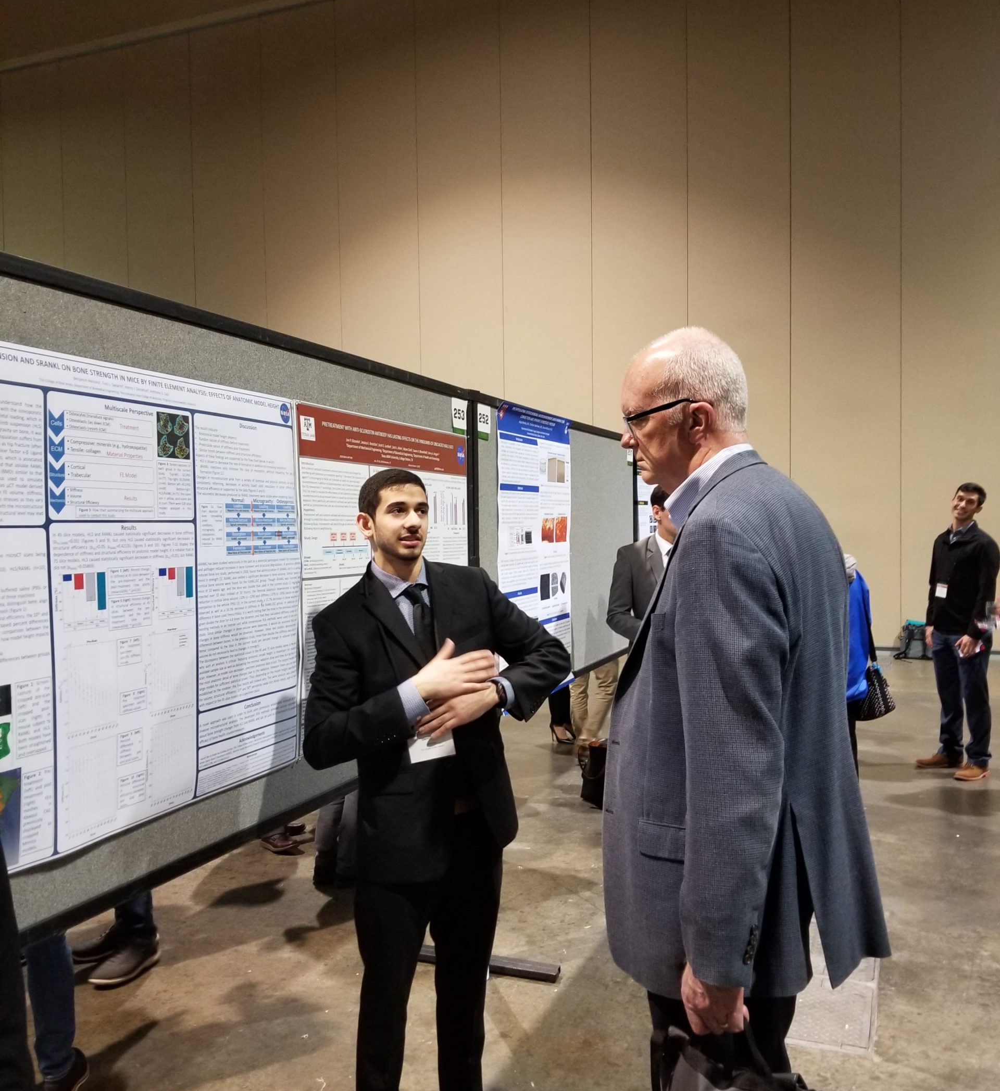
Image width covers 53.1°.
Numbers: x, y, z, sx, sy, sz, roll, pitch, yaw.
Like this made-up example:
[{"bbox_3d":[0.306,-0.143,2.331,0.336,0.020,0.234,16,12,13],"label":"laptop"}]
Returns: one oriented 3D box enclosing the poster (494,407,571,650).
[{"bbox_3d":[0.158,0.038,4.280,0.020,1.220,0.910,0,2,23],"label":"poster"}]

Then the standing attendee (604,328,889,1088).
[{"bbox_3d":[0.384,0.615,1.580,0.420,1.900,0.540,0,2,22],"label":"standing attendee"}]

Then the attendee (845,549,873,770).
[{"bbox_3d":[1.516,0.673,4.650,0.480,1.600,0.320,-1,2,-20],"label":"attendee"}]

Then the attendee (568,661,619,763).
[{"bbox_3d":[0.608,0.557,6.600,0.500,1.750,0.320,-1,2,-27],"label":"attendee"}]

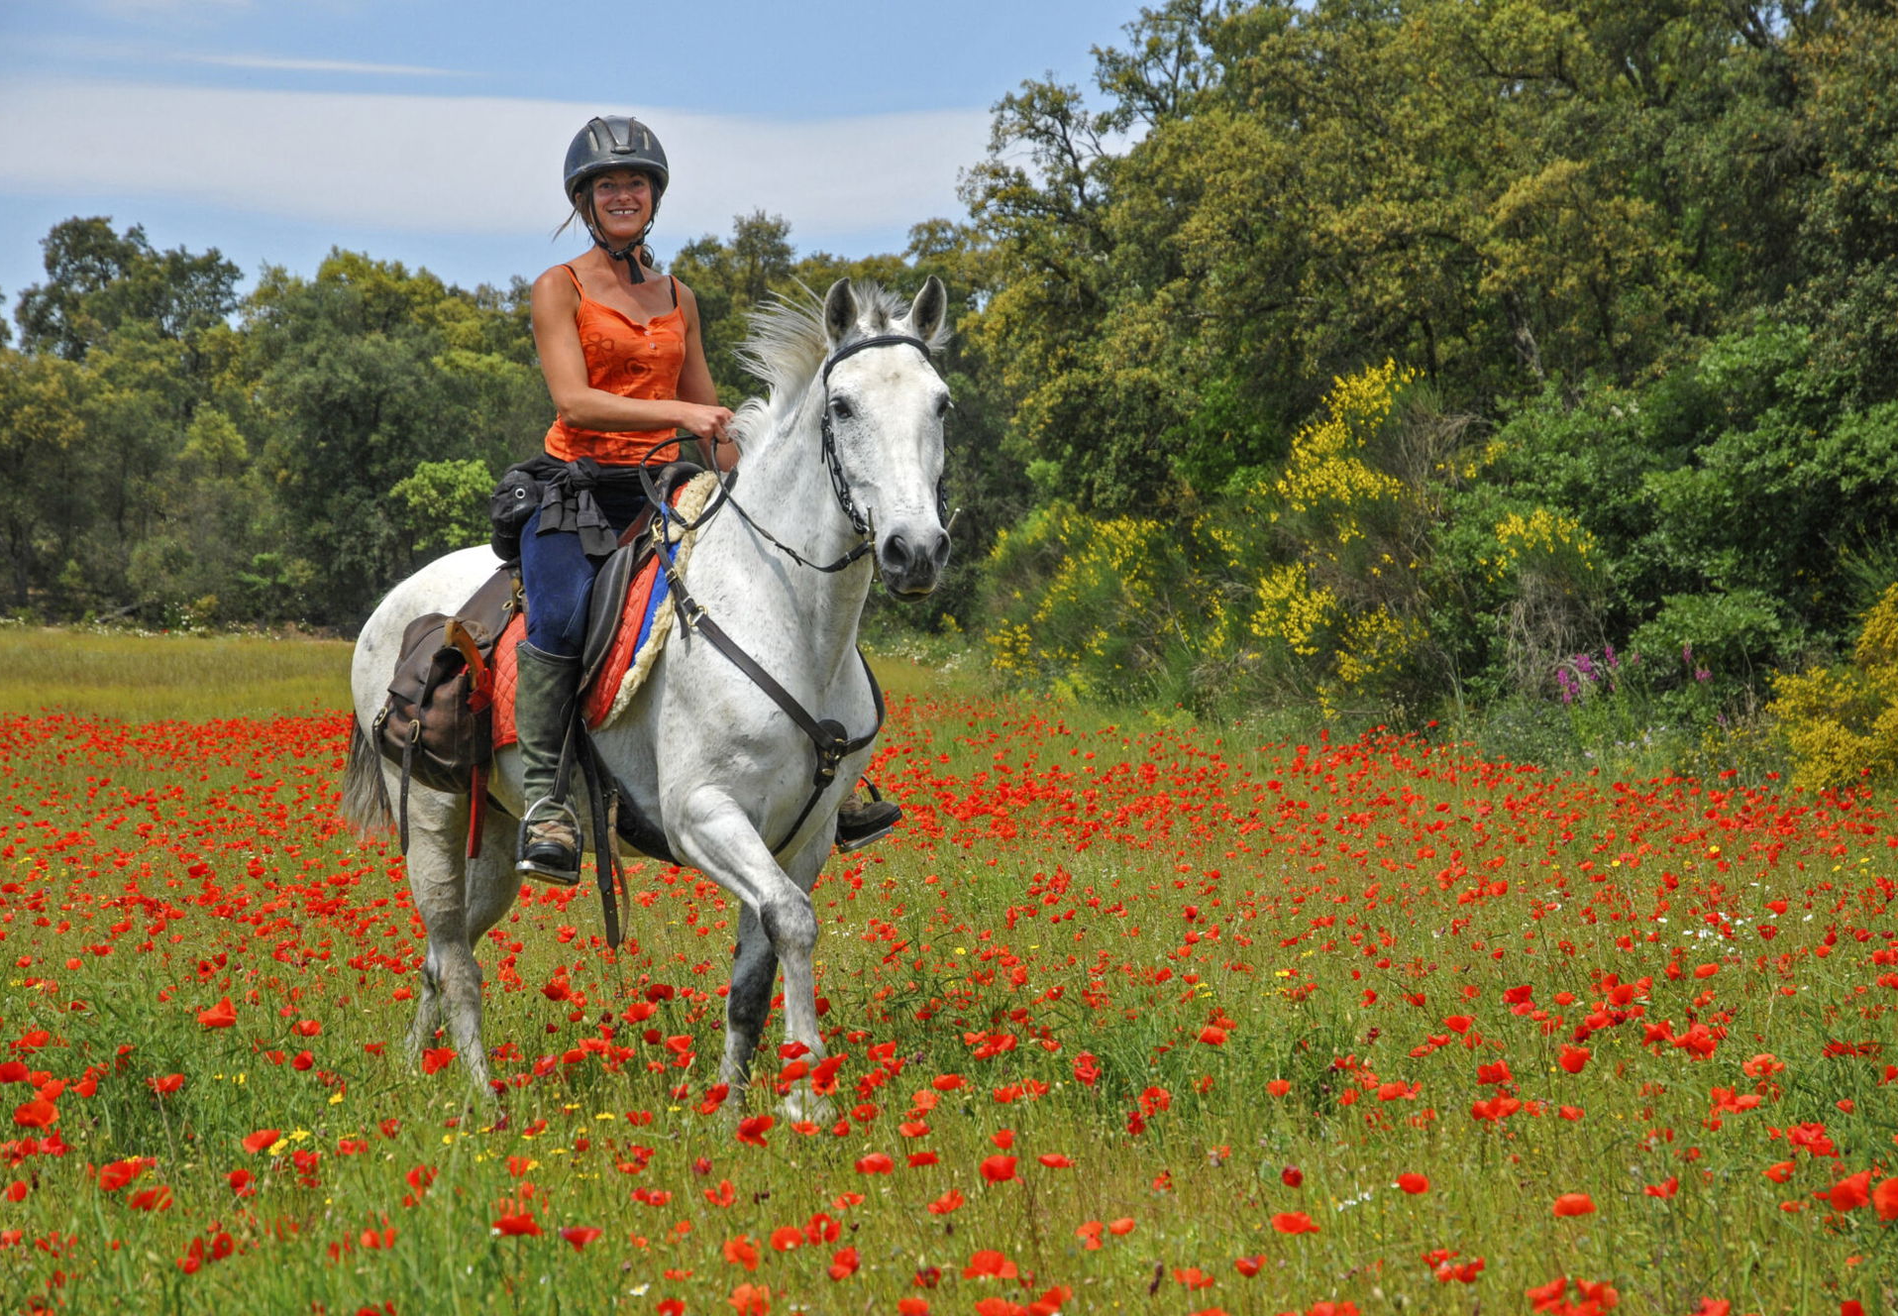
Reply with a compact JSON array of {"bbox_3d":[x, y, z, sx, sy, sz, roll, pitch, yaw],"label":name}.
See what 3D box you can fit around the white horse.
[{"bbox_3d":[-0.675,0.095,9.930,0.620,1.710,2.080,-1,2,-38],"label":"white horse"}]

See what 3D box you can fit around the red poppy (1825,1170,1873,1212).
[{"bbox_3d":[1.190,0.705,6.100,0.060,0.054,0.058,0,1,0],"label":"red poppy"}]

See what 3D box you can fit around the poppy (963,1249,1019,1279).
[{"bbox_3d":[0.052,0.755,5.750,0.070,0.039,0.066,0,1,0],"label":"poppy"}]

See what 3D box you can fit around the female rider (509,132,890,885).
[{"bbox_3d":[-0.575,-0.345,9.900,0.800,1.640,0.720,-1,1,-34],"label":"female rider"}]

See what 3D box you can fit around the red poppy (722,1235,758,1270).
[{"bbox_3d":[-0.266,0.760,5.900,0.049,0.044,0.049,0,1,0],"label":"red poppy"}]

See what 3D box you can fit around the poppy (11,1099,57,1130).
[{"bbox_3d":[-1.428,0.711,7.200,0.070,0.045,0.068,0,1,0],"label":"poppy"}]

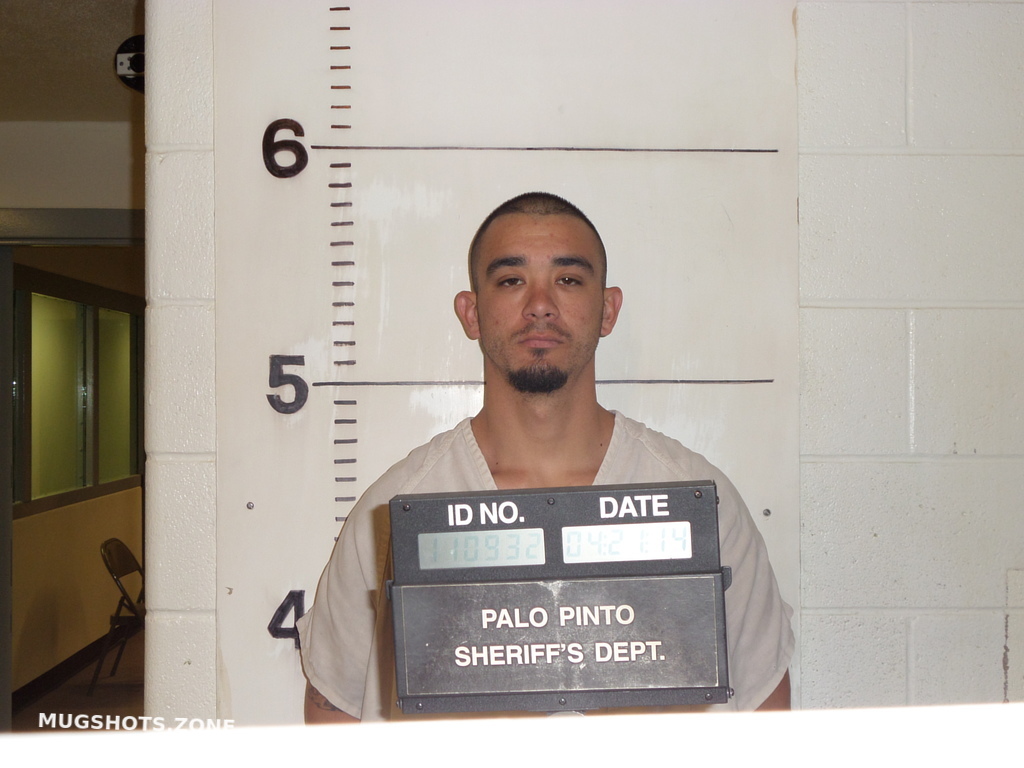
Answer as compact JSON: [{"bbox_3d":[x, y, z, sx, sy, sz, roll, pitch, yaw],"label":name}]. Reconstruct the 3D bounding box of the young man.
[{"bbox_3d":[0.040,0.650,1.375,0.560,1.740,0.370,0,0,0],"label":"young man"}]

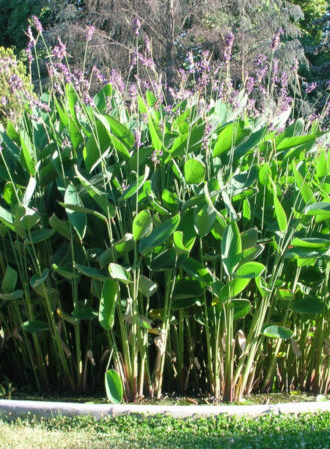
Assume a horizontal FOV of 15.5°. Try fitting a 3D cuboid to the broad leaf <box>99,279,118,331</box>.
[{"bbox_3d":[-0.420,0.601,9.100,0.130,0.400,0.060,5,-3,9],"label":"broad leaf"}]

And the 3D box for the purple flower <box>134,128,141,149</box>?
[{"bbox_3d":[-0.218,-0.681,9.600,0.065,0.160,0.065,0,0,0],"label":"purple flower"}]

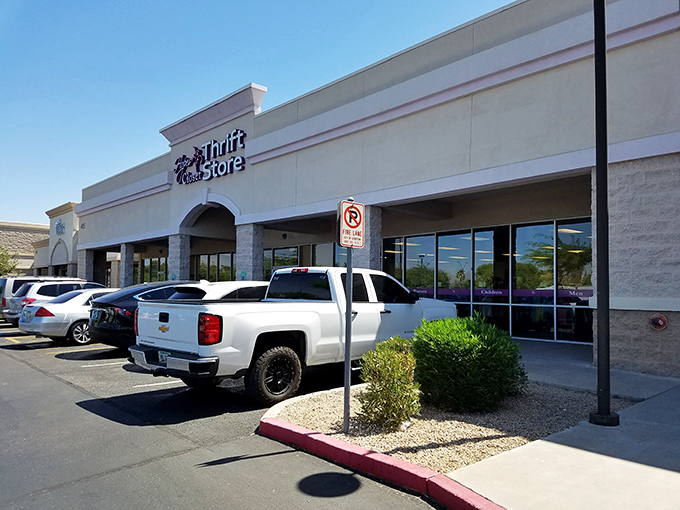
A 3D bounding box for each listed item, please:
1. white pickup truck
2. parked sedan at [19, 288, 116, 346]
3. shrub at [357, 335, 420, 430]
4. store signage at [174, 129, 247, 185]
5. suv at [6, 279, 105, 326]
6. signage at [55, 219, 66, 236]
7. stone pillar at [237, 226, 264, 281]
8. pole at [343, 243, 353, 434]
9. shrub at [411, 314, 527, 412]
[{"bbox_3d":[-0.287,1.168,8.725,5.850,1.900,2.050,4,-5,-44],"label":"white pickup truck"},{"bbox_3d":[-6.650,1.733,15.360,4.860,1.450,1.820,4,-5,-44],"label":"parked sedan"},{"bbox_3d":[0.500,1.304,5.280,0.630,0.900,0.620,0,-3,5],"label":"shrub"},{"bbox_3d":[-4.950,-3.431,18.750,0.200,1.420,5.250,4,-5,-43],"label":"store signage"},{"bbox_3d":[-10.100,1.849,20.100,4.750,1.720,1.880,4,-5,-44],"label":"suv"},{"bbox_3d":[-21.900,-2.150,40.000,0.150,1.150,2.900,4,-5,-43],"label":"signage"},{"bbox_3d":[-3.010,0.685,17.150,0.460,3.420,0.950,4,-5,-43],"label":"stone pillar"},{"bbox_3d":[0.065,0.795,5.130,0.065,1.950,0.065,4,-5,-44],"label":"pole"},{"bbox_3d":[1.570,1.291,6.380,1.320,1.040,1.220,0,-4,14],"label":"shrub"}]

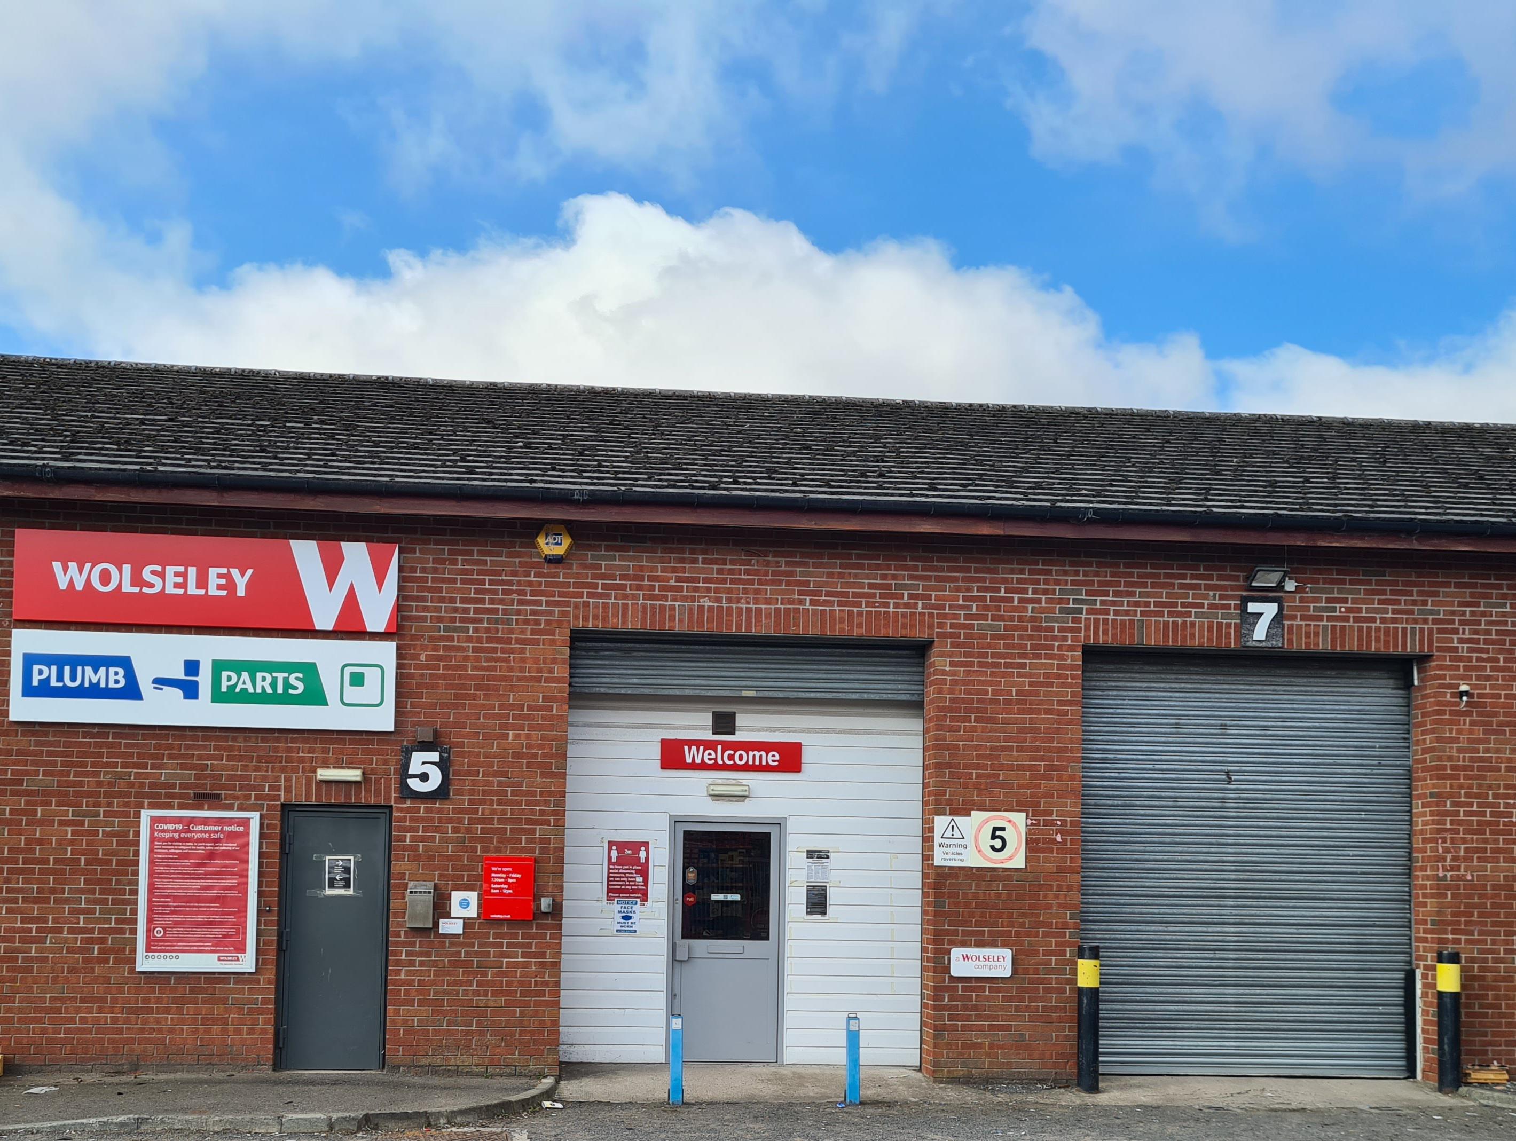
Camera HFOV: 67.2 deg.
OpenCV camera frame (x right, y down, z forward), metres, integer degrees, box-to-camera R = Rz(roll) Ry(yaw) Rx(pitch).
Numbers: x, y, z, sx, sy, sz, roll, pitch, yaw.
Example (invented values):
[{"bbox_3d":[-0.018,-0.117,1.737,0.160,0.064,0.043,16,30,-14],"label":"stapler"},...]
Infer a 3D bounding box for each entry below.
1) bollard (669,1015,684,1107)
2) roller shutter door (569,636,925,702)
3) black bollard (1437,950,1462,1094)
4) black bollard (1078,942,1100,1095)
[{"bbox_3d":[-0.593,3.571,8.300,0.096,0.660,0.096,1,-2,-3],"label":"bollard"},{"bbox_3d":[-0.077,0.809,9.341,2.901,0.531,0.060,2,-2,-4],"label":"roller shutter door"},{"bbox_3d":[5.521,3.603,9.100,0.172,1.140,0.172,1,-2,-3],"label":"black bollard"},{"bbox_3d":[2.594,3.511,8.950,0.170,1.160,0.170,1,-2,-3],"label":"black bollard"}]

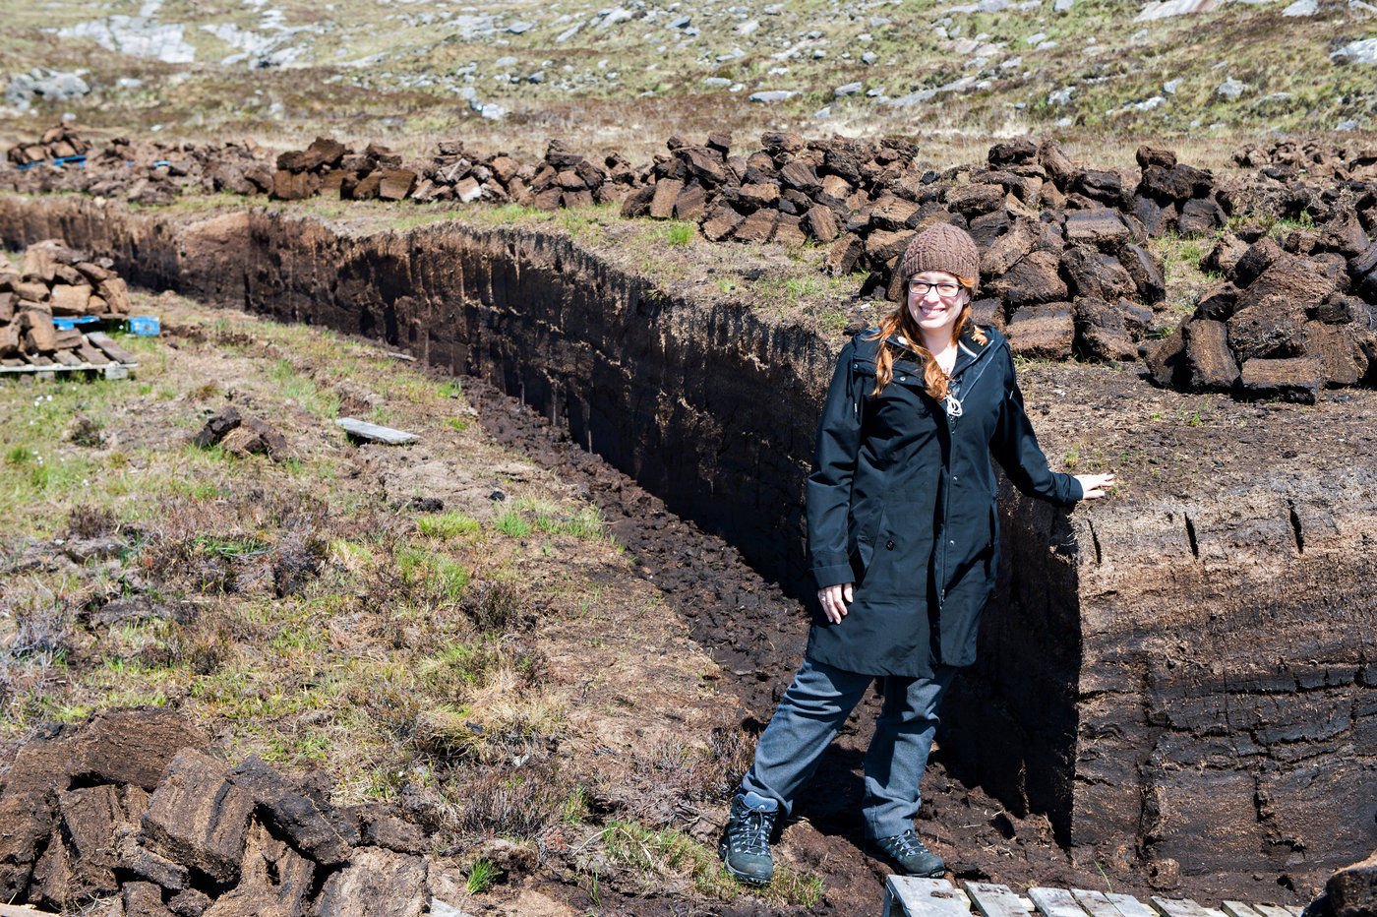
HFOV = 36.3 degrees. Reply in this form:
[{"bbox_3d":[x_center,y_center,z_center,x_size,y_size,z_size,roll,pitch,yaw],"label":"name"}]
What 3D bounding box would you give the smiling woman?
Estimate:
[{"bbox_3d":[0.605,0.229,5.380,1.000,1.660,0.430,-3,10,-21],"label":"smiling woman"}]

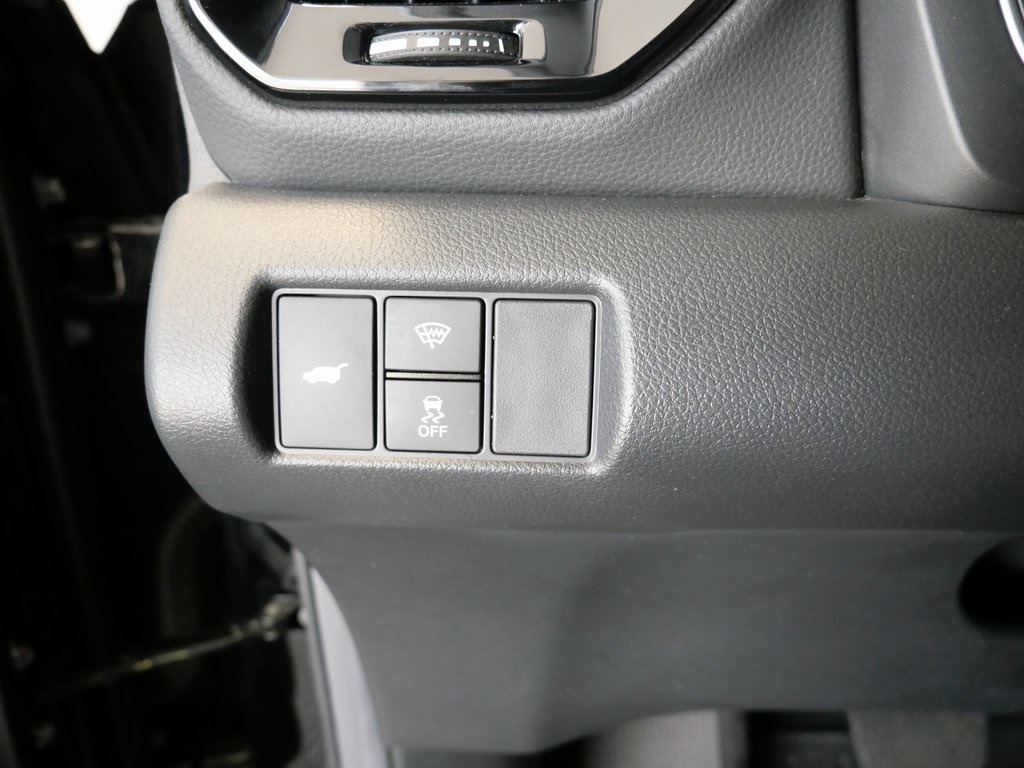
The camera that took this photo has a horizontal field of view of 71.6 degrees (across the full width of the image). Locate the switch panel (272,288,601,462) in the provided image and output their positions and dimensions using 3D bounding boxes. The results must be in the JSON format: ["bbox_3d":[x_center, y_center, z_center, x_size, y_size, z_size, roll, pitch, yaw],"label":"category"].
[{"bbox_3d":[-0.019,-0.003,0.184,0.082,0.042,0.012,1,8,2],"label":"switch panel"}]

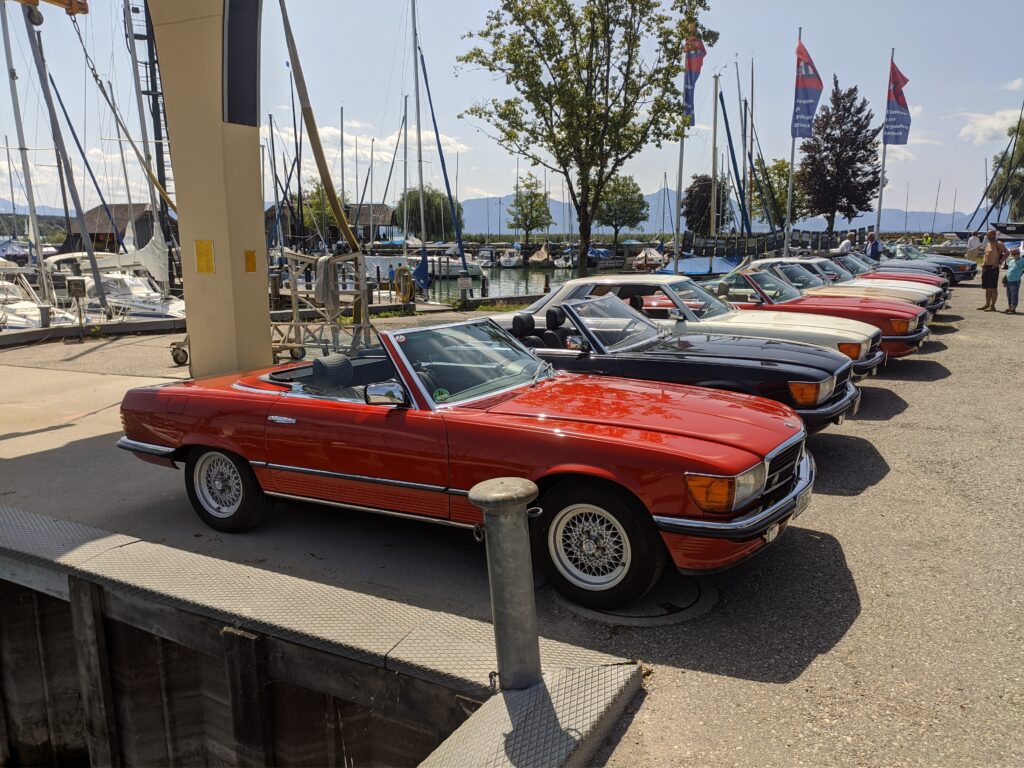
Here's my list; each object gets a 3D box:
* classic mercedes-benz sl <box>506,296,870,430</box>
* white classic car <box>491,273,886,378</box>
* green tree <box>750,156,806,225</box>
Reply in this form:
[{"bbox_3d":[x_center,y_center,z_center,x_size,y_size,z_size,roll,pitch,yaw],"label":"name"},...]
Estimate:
[{"bbox_3d":[0.686,-0.154,6.846,4.390,1.270,1.790,6,13,29],"label":"classic mercedes-benz sl"},{"bbox_3d":[1.803,-0.625,9.069,4.750,1.330,1.790,6,13,31],"label":"white classic car"},{"bbox_3d":[21.547,-14.653,61.365,4.700,6.773,4.700,0,11,0],"label":"green tree"}]

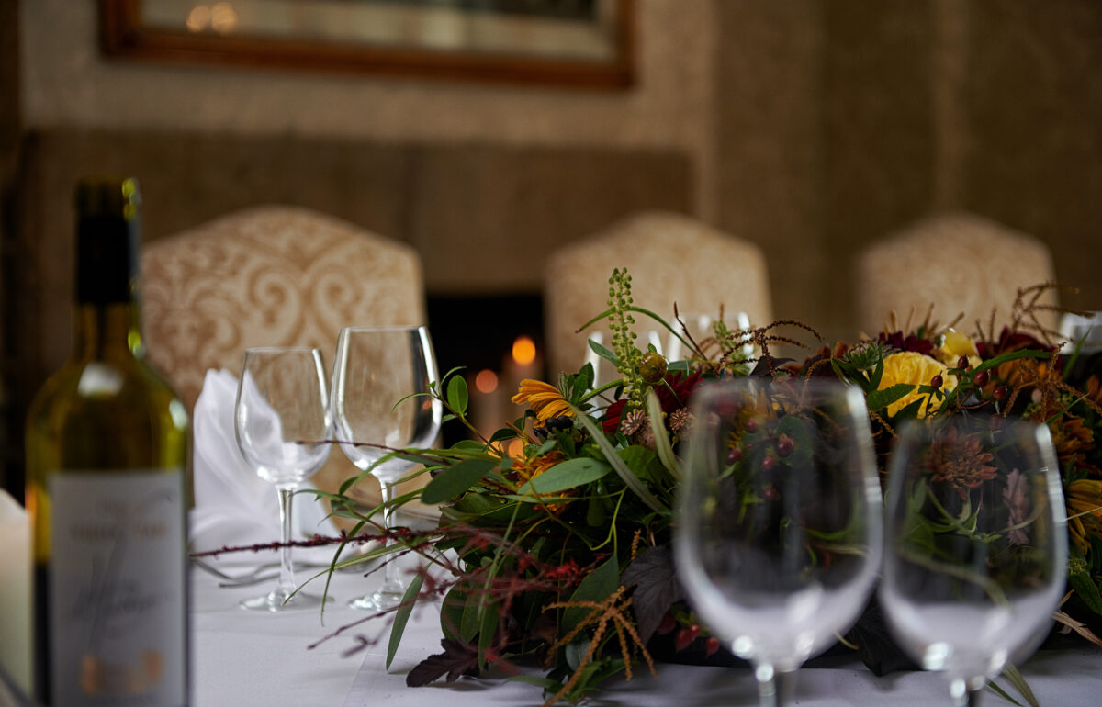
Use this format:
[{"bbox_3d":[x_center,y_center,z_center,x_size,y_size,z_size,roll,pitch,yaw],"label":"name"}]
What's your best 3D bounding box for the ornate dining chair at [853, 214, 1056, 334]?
[{"bbox_3d":[0.918,0.300,3.819,0.470,1.090,0.610,-2,3,-39],"label":"ornate dining chair"}]

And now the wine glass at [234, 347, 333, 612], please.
[{"bbox_3d":[-0.208,0.095,1.672,0.075,0.199,0.075,0,2,0],"label":"wine glass"}]

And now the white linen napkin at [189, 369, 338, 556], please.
[{"bbox_3d":[-0.273,0.097,2.002,0.140,0.166,0.110,-2,3,-39],"label":"white linen napkin"}]

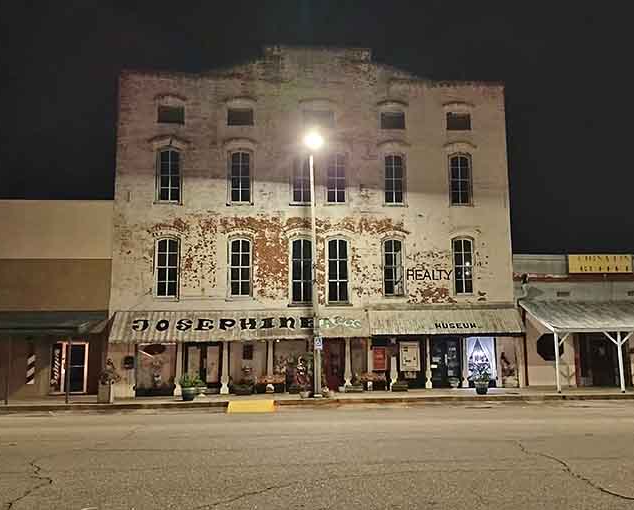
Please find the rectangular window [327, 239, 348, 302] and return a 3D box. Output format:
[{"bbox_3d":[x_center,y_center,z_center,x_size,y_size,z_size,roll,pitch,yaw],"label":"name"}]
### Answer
[{"bbox_3d":[0.945,0.695,23.035,0.987,2.833,0.180,0,-7,-6],"label":"rectangular window"}]

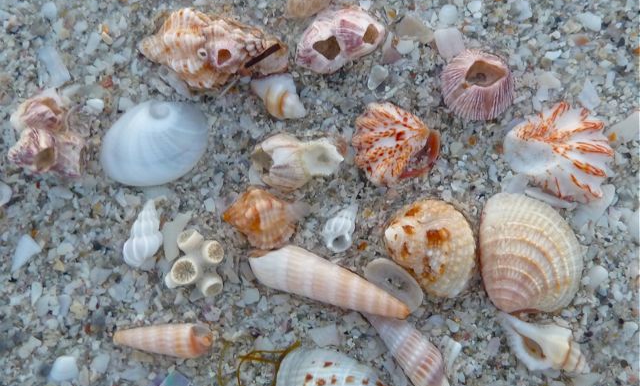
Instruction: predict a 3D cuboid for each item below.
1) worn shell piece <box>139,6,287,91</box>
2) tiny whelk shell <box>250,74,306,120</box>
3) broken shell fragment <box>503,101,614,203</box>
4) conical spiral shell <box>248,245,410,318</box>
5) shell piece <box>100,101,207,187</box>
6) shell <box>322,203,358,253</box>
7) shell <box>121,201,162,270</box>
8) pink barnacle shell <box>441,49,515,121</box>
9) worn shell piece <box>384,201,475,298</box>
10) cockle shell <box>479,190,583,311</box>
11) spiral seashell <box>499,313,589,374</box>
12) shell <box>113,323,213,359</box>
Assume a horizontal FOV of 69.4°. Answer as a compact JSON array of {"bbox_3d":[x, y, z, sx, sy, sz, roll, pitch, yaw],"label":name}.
[{"bbox_3d":[-0.030,-0.041,0.132,0.042,0.018,0.022,6,78,1],"label":"worn shell piece"},{"bbox_3d":[-0.013,-0.032,0.154,0.022,0.010,0.013,42,80,9],"label":"tiny whelk shell"},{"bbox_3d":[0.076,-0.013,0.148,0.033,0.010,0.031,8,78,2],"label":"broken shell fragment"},{"bbox_3d":[0.003,0.027,0.138,0.049,0.013,0.012,21,77,5],"label":"conical spiral shell"},{"bbox_3d":[-0.054,-0.016,0.150,0.034,0.009,0.027,-27,78,-6],"label":"shell piece"},{"bbox_3d":[0.006,0.010,0.125,0.008,0.007,0.014,23,79,5],"label":"shell"},{"bbox_3d":[-0.054,0.013,0.143,0.011,0.010,0.020,11,76,3],"label":"shell"},{"bbox_3d":[0.053,-0.036,0.154,0.023,0.012,0.025,5,76,1],"label":"pink barnacle shell"},{"bbox_3d":[0.034,0.017,0.141,0.026,0.012,0.029,-27,78,-6],"label":"worn shell piece"},{"bbox_3d":[0.064,0.018,0.140,0.030,0.013,0.035,4,76,1],"label":"cockle shell"},{"bbox_3d":[0.057,0.038,0.117,0.026,0.010,0.013,33,80,7],"label":"spiral seashell"},{"bbox_3d":[-0.046,0.043,0.135,0.028,0.010,0.009,3,76,1],"label":"shell"}]

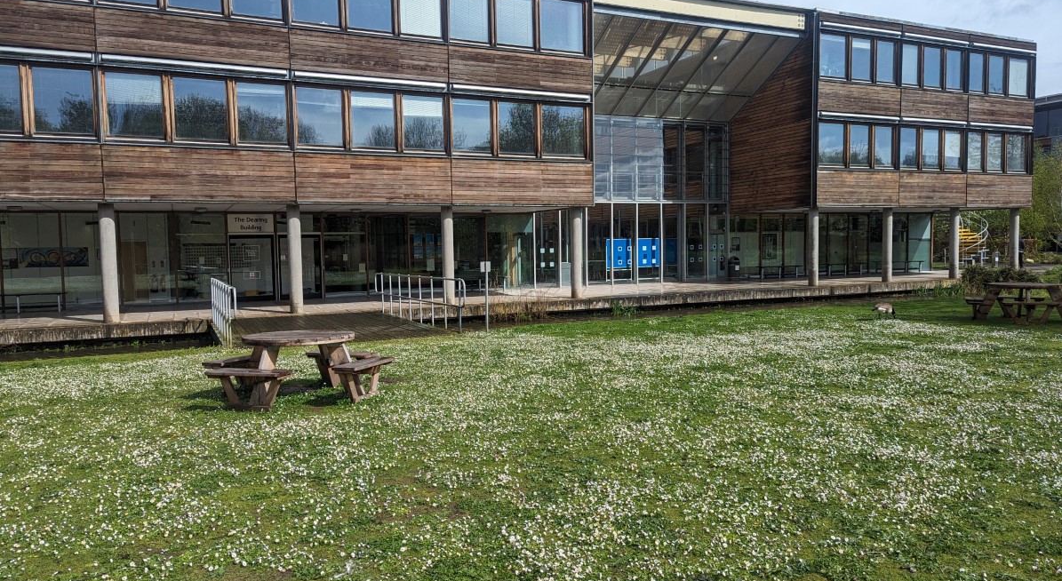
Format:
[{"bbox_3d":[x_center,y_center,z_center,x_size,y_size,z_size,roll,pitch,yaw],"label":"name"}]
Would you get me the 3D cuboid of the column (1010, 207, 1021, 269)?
[{"bbox_3d":[20.426,-2.048,31.141,0.317,2.833,0.317,-3,4,-24],"label":"column"}]

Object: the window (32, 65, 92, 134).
[{"bbox_3d":[-11.086,-4.494,17.516,1.220,1.540,0.100,-3,4,-25],"label":"window"}]

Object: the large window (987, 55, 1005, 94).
[{"bbox_3d":[19.068,-8.833,30.225,1.000,1.470,0.100,-3,4,-24],"label":"large window"}]

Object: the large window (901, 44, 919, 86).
[{"bbox_3d":[15.084,-8.947,29.310,0.976,1.571,0.150,-3,4,-23],"label":"large window"}]

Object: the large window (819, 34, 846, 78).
[{"bbox_3d":[10.923,-8.481,26.658,1.200,1.470,0.100,-3,4,-24],"label":"large window"}]

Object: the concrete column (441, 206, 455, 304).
[{"bbox_3d":[-2.366,-0.997,21.020,0.317,2.833,0.317,-1,4,0],"label":"concrete column"}]

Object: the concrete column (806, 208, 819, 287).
[{"bbox_3d":[10.406,-1.586,27.128,0.340,2.810,0.340,-3,4,-24],"label":"concrete column"}]

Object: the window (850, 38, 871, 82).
[{"bbox_3d":[12.630,-8.825,28.245,1.052,1.534,0.150,-3,4,-23],"label":"window"}]

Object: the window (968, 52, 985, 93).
[{"bbox_3d":[17.973,-8.766,29.750,1.000,1.470,0.100,-3,4,-24],"label":"window"}]

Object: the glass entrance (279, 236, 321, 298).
[{"bbox_3d":[-7.532,-0.777,24.067,1.216,1.994,0.100,-3,4,-26],"label":"glass entrance"}]

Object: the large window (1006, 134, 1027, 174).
[{"bbox_3d":[20.988,-5.957,31.932,1.250,1.540,0.100,-3,4,-23],"label":"large window"}]

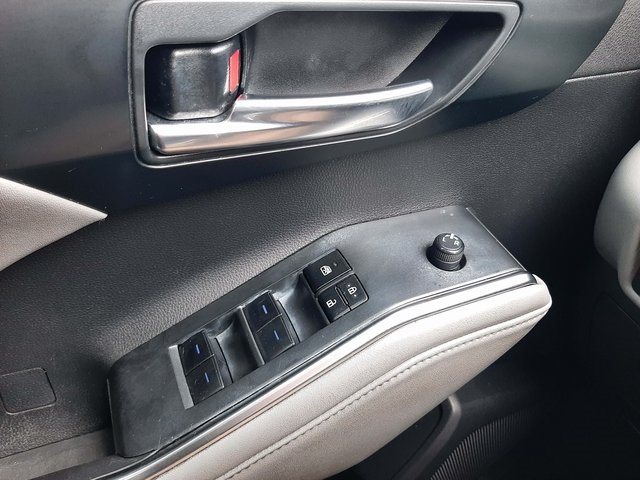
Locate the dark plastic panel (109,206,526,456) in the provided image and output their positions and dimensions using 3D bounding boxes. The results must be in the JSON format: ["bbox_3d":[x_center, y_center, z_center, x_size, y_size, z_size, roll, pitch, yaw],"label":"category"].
[{"bbox_3d":[-0.008,0.048,0.311,0.287,0.043,0.073,-24,53,-9],"label":"dark plastic panel"}]

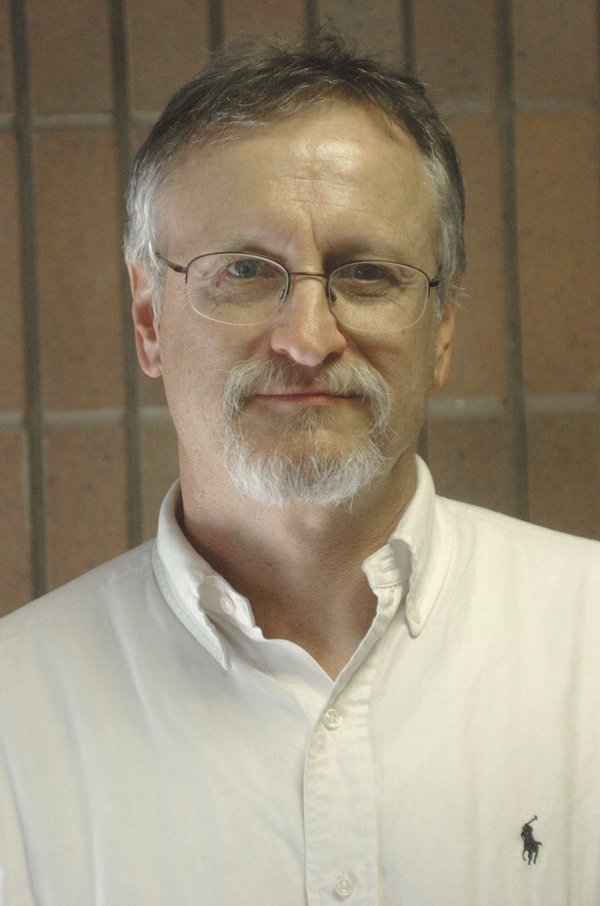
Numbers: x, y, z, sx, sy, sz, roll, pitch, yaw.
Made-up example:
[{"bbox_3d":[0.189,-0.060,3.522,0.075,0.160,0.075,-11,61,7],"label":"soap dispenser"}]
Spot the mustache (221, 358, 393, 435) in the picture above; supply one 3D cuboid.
[{"bbox_3d":[0.003,-0.029,1.352,0.088,0.039,0.035,1,5,-5],"label":"mustache"}]

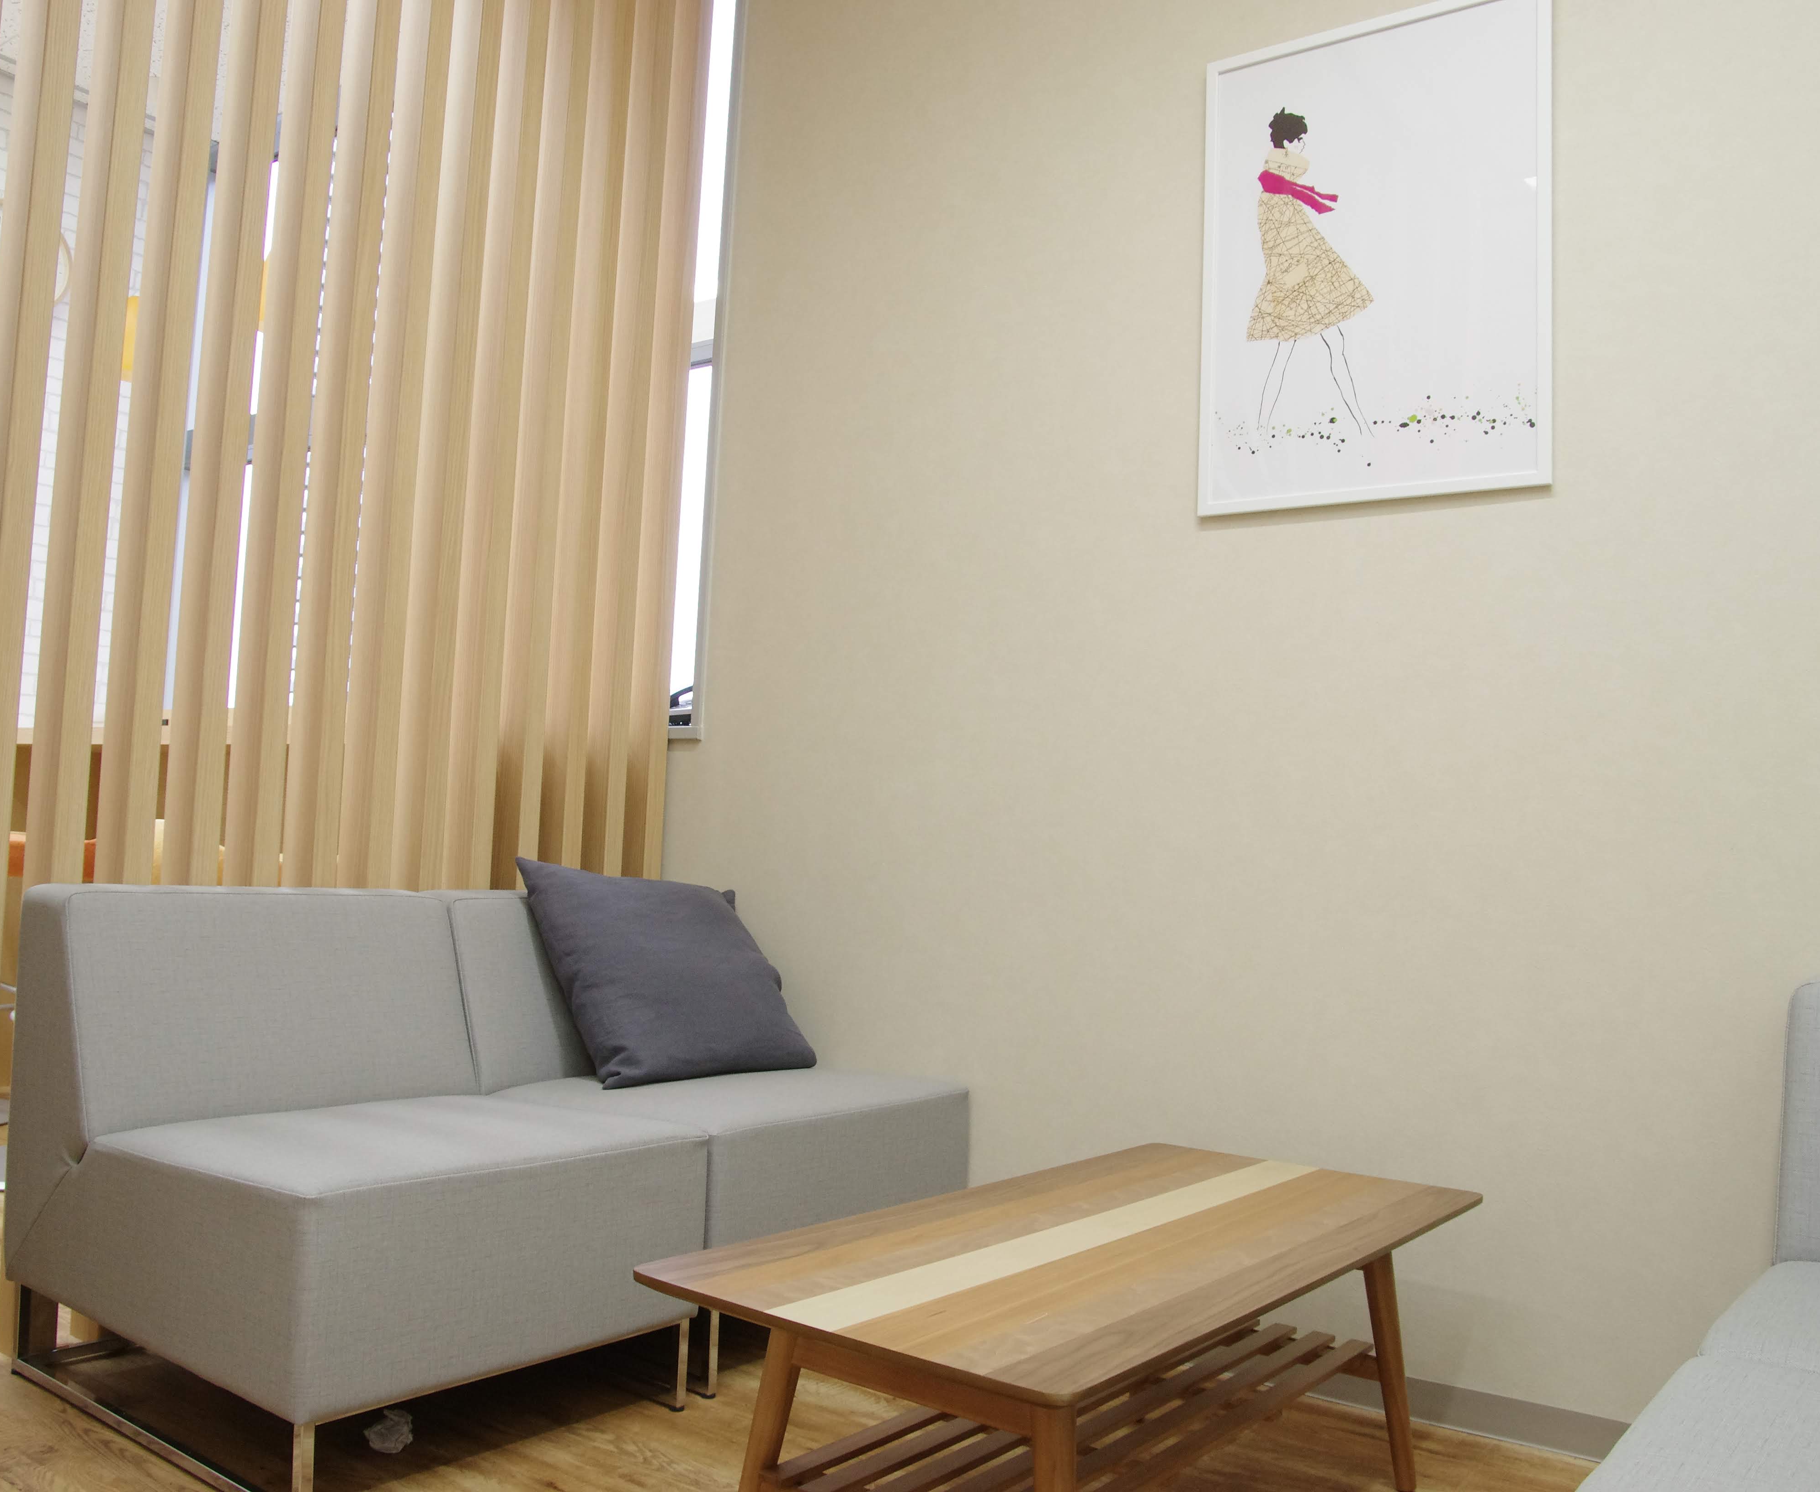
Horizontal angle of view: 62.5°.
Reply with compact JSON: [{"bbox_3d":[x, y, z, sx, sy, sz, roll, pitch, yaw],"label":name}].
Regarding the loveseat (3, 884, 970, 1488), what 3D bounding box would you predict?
[{"bbox_3d":[-0.645,0.638,2.560,0.875,0.729,1.324,-1,-5,38],"label":"loveseat"}]

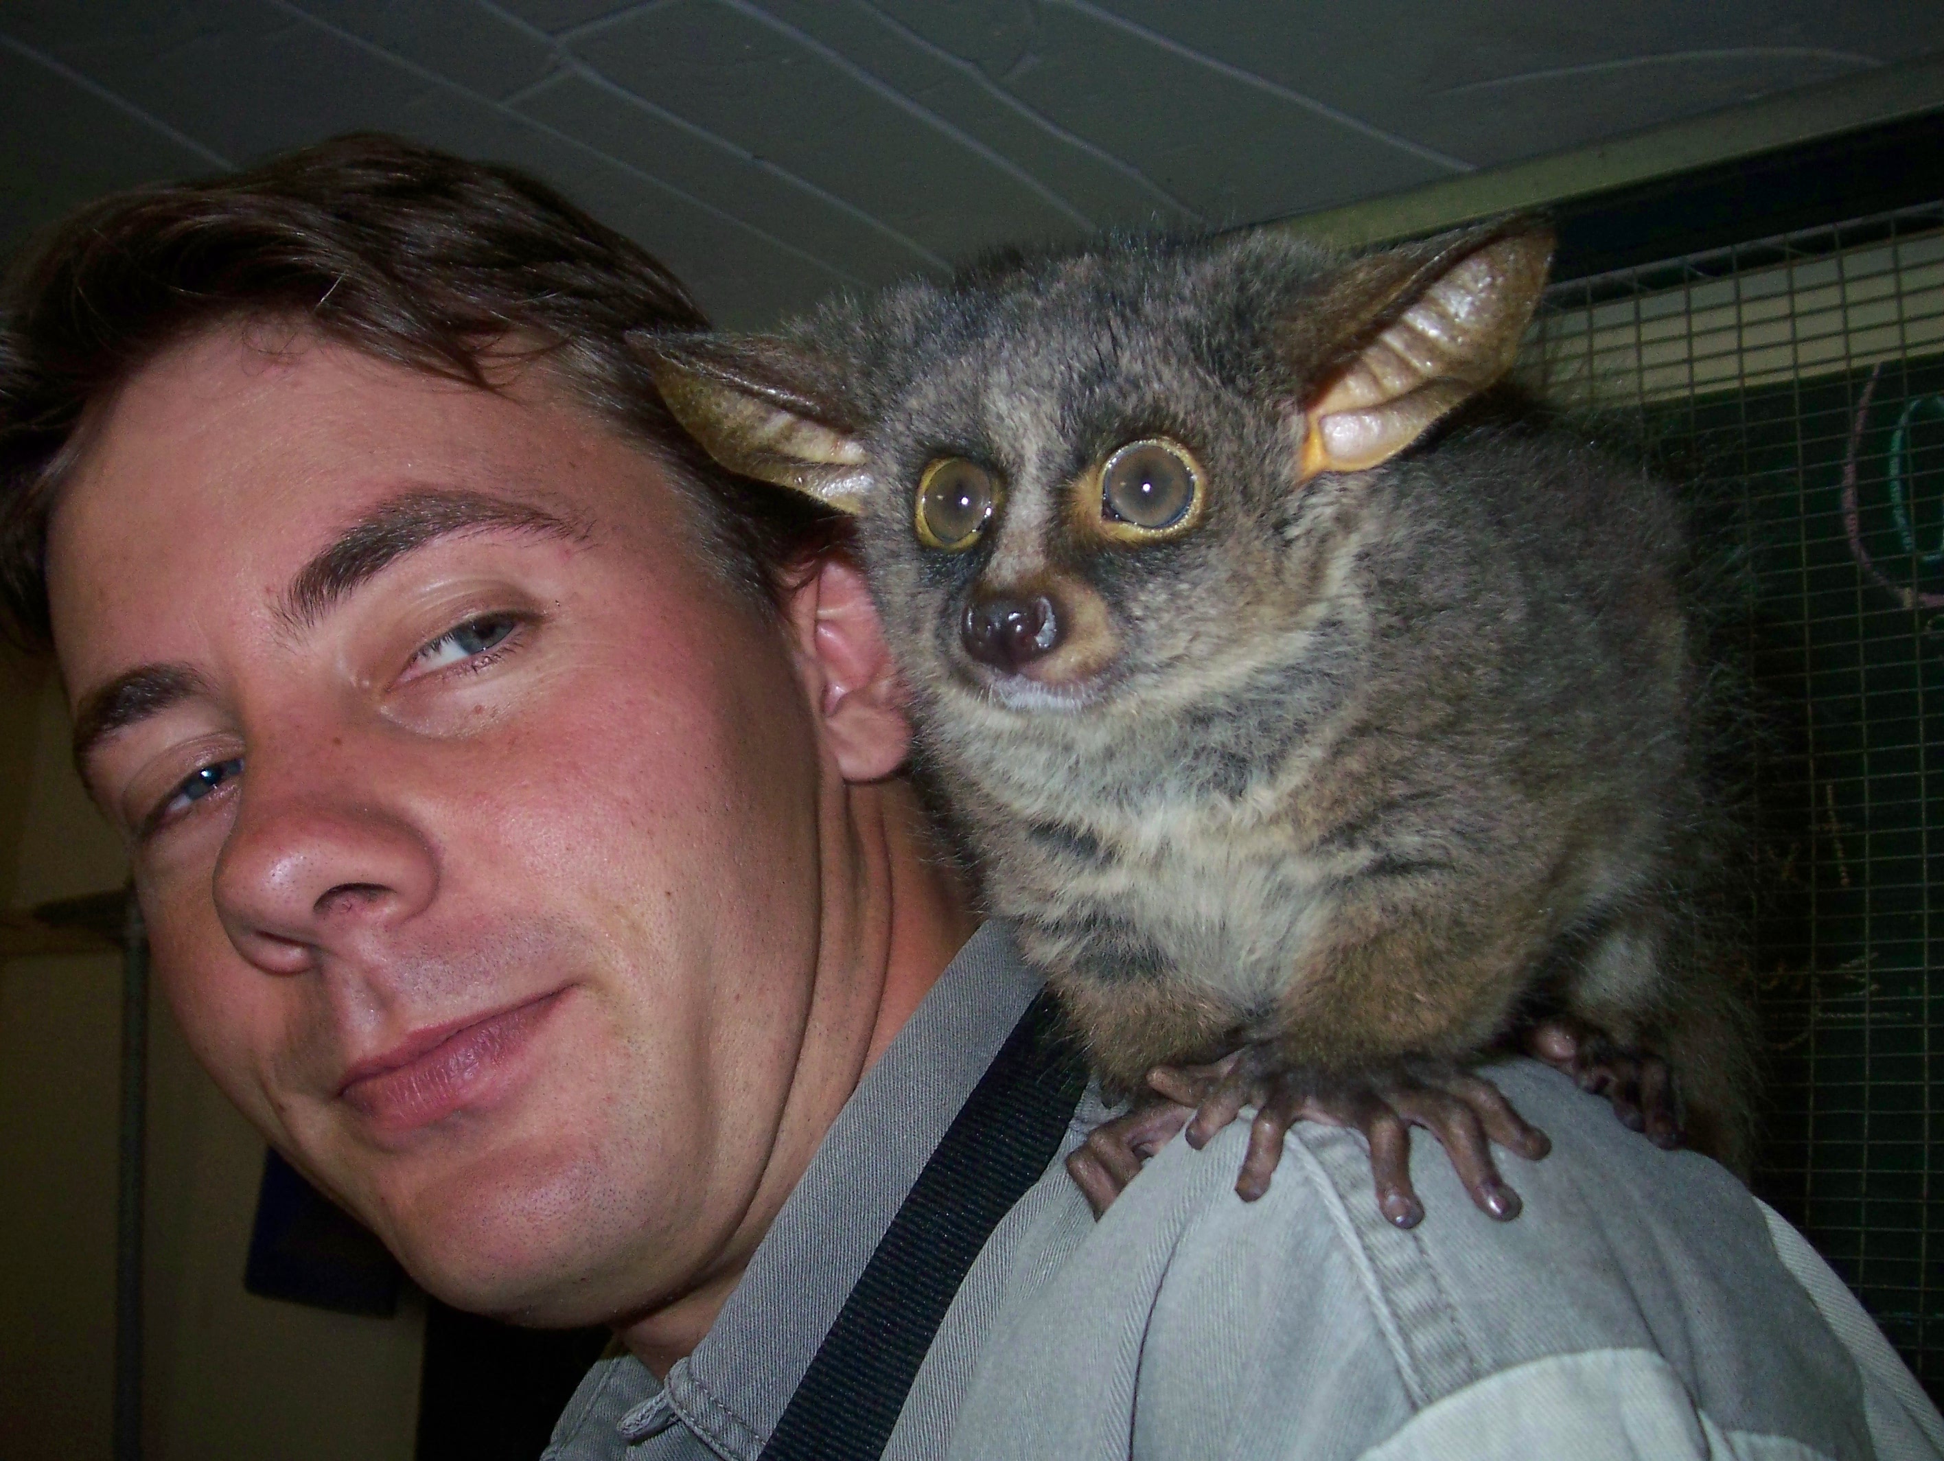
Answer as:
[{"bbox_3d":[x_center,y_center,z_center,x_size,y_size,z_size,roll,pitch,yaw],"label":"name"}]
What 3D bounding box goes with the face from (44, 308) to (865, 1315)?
[{"bbox_3d":[-0.111,0.018,0.442,0.150,0.195,0.125,-27,-11,15],"label":"face"}]

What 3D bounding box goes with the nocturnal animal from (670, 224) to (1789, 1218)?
[{"bbox_3d":[0.064,0.005,0.474,0.170,0.200,0.240,-3,-7,30],"label":"nocturnal animal"}]

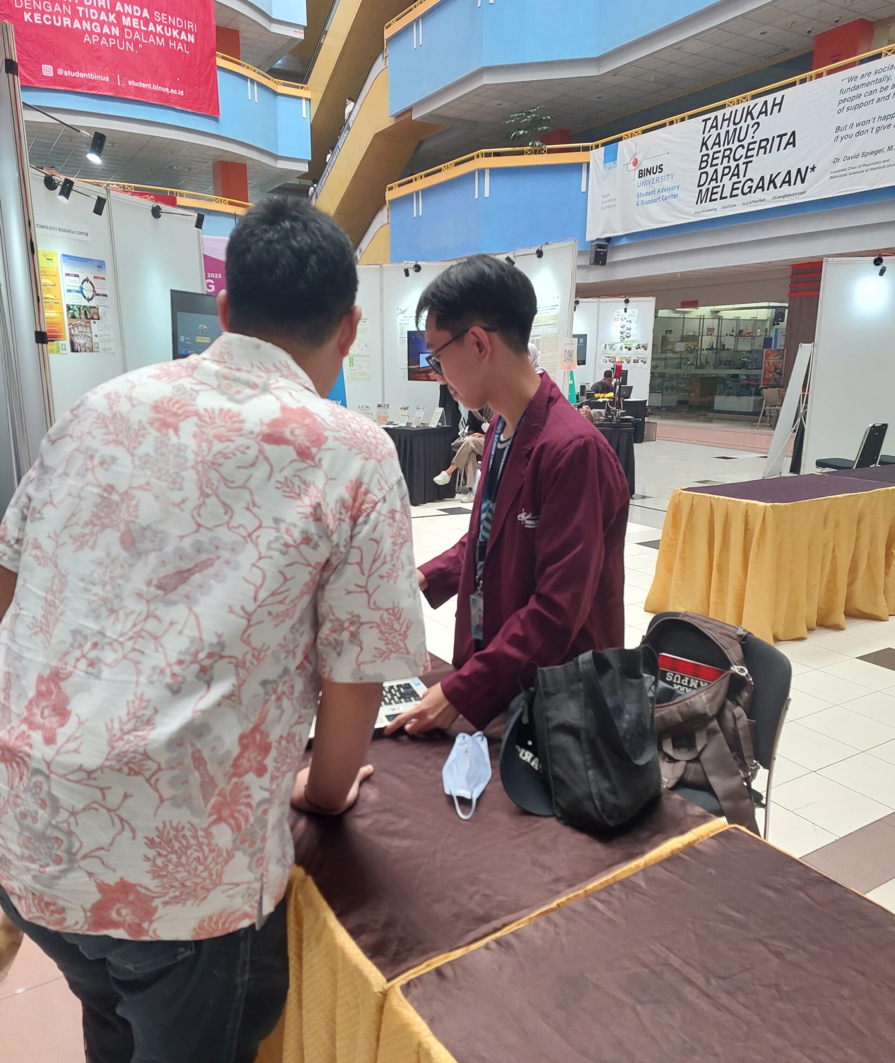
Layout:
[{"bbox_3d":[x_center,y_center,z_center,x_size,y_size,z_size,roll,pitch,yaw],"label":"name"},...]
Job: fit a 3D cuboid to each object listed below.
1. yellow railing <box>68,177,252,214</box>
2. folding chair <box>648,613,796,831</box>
[{"bbox_3d":[-8.479,-10.195,24.332,0.900,0.520,6.300,12,17,41],"label":"yellow railing"},{"bbox_3d":[0.567,0.695,2.101,0.490,0.790,0.450,-11,17,-40],"label":"folding chair"}]

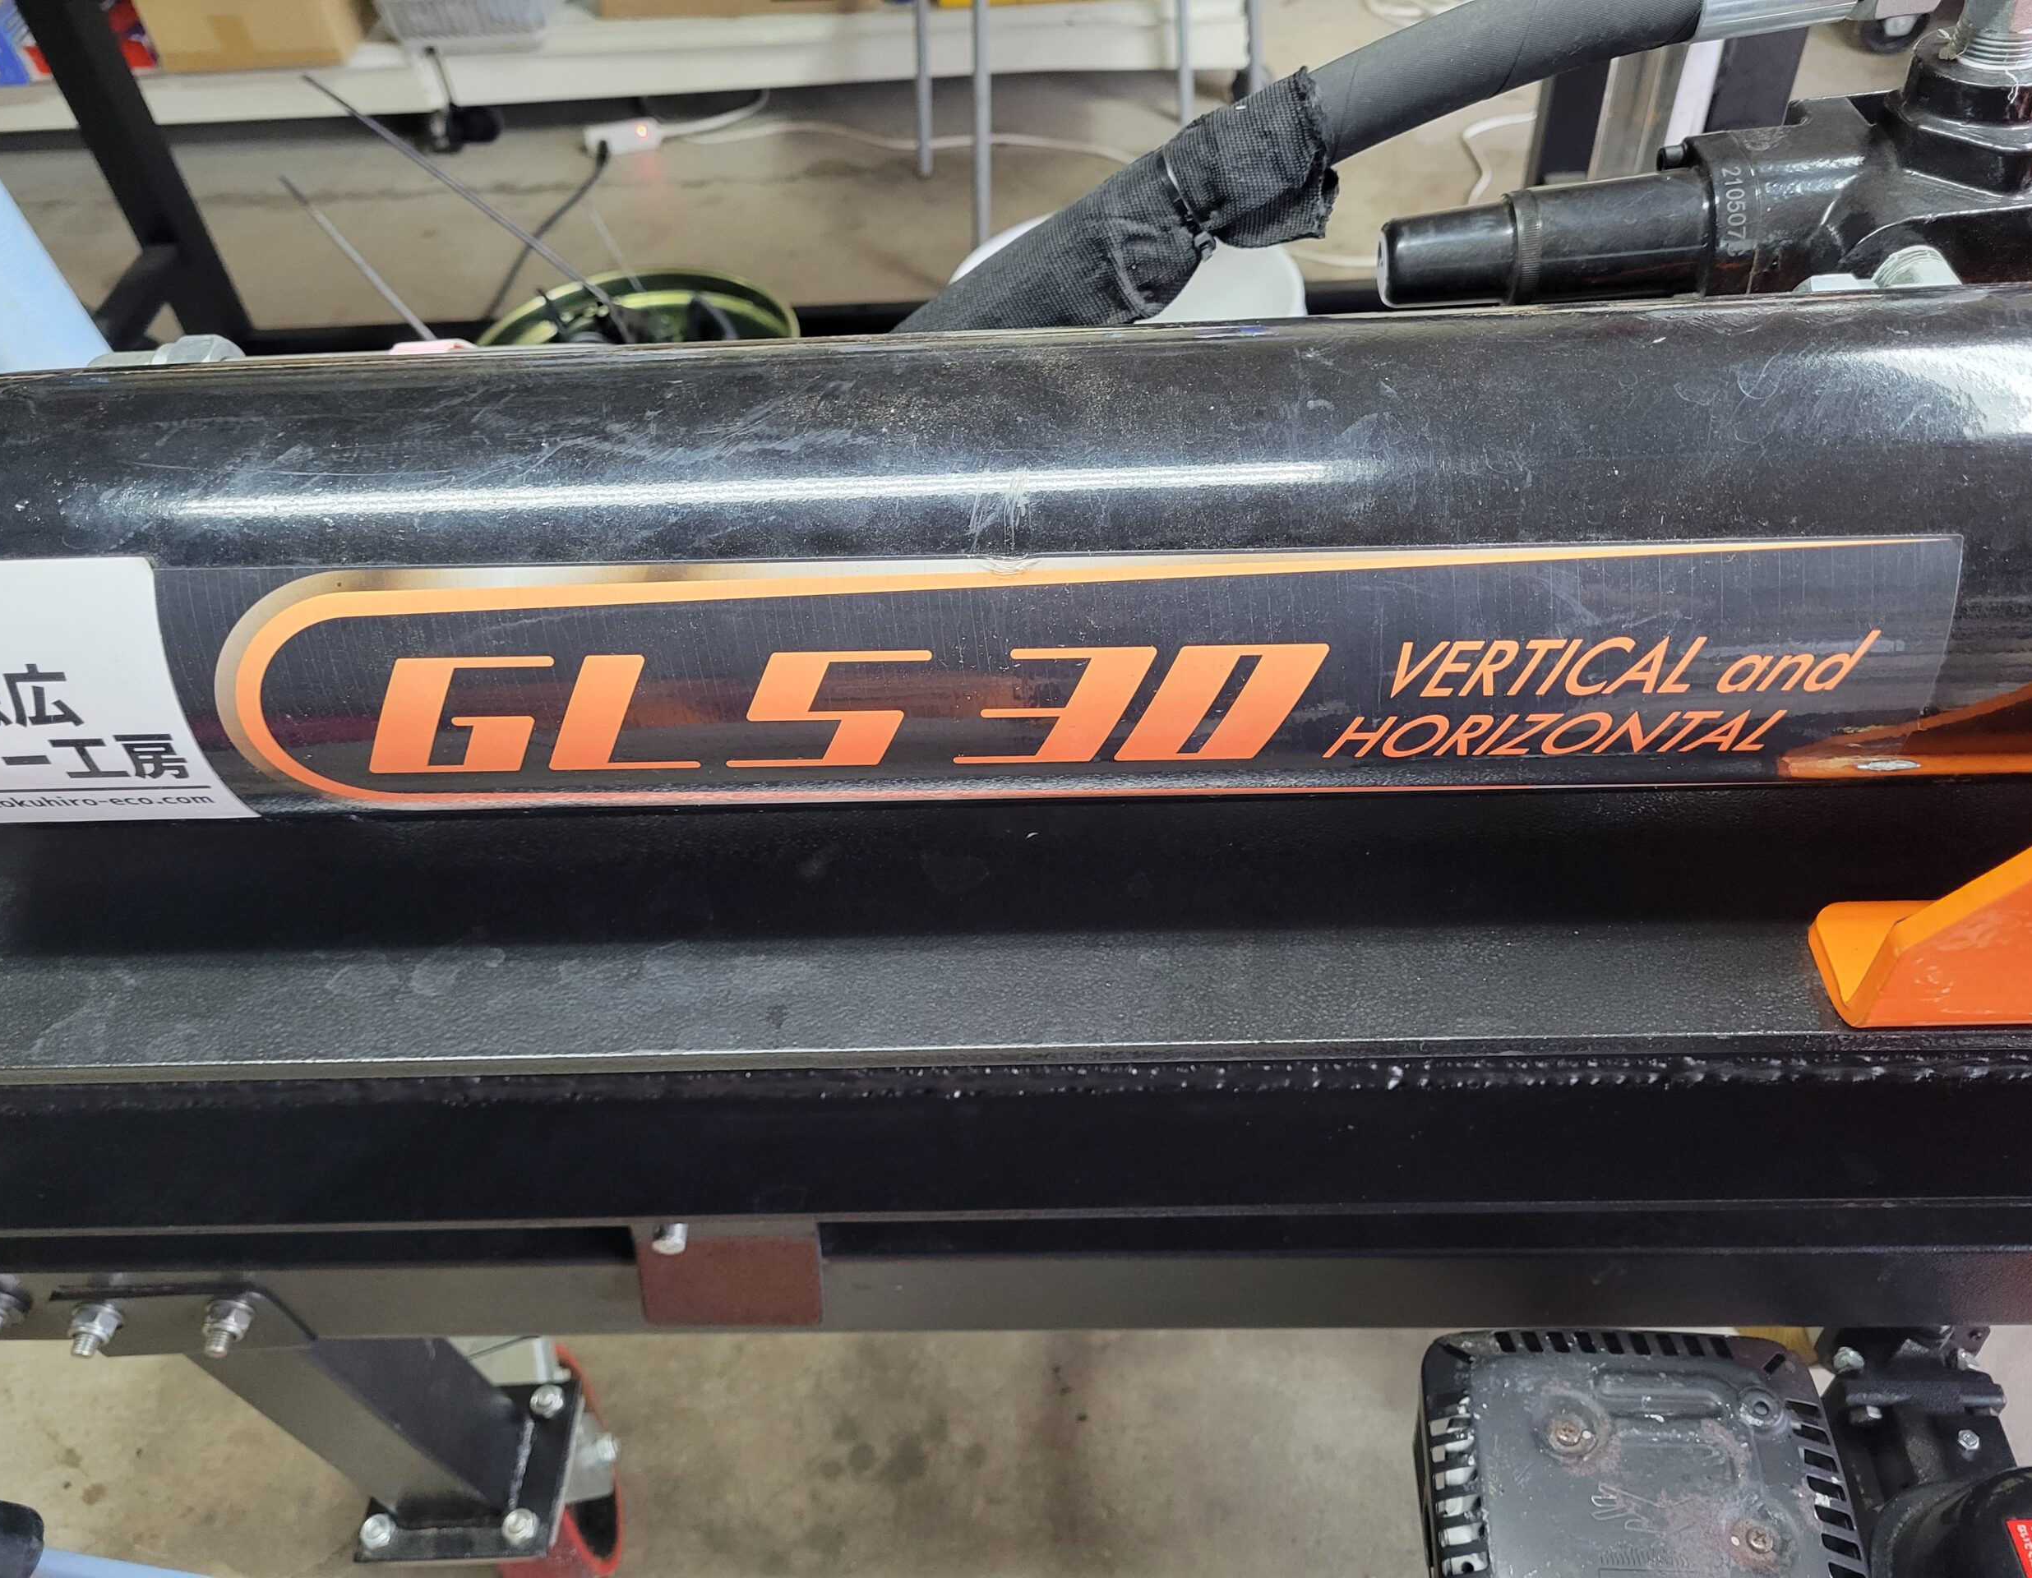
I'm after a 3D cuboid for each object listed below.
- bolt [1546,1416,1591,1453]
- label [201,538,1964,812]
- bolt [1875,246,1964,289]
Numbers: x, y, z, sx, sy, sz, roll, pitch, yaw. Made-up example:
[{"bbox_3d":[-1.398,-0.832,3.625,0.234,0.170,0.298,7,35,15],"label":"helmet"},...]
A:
[{"bbox_3d":[0.214,0.250,0.610,0.015,0.006,0.015,-2,45,5],"label":"bolt"},{"bbox_3d":[0.005,-0.023,0.412,0.459,0.081,0.015,-1,42,4],"label":"label"},{"bbox_3d":[0.271,-0.152,0.475,0.025,0.021,0.022,-2,45,5],"label":"bolt"}]

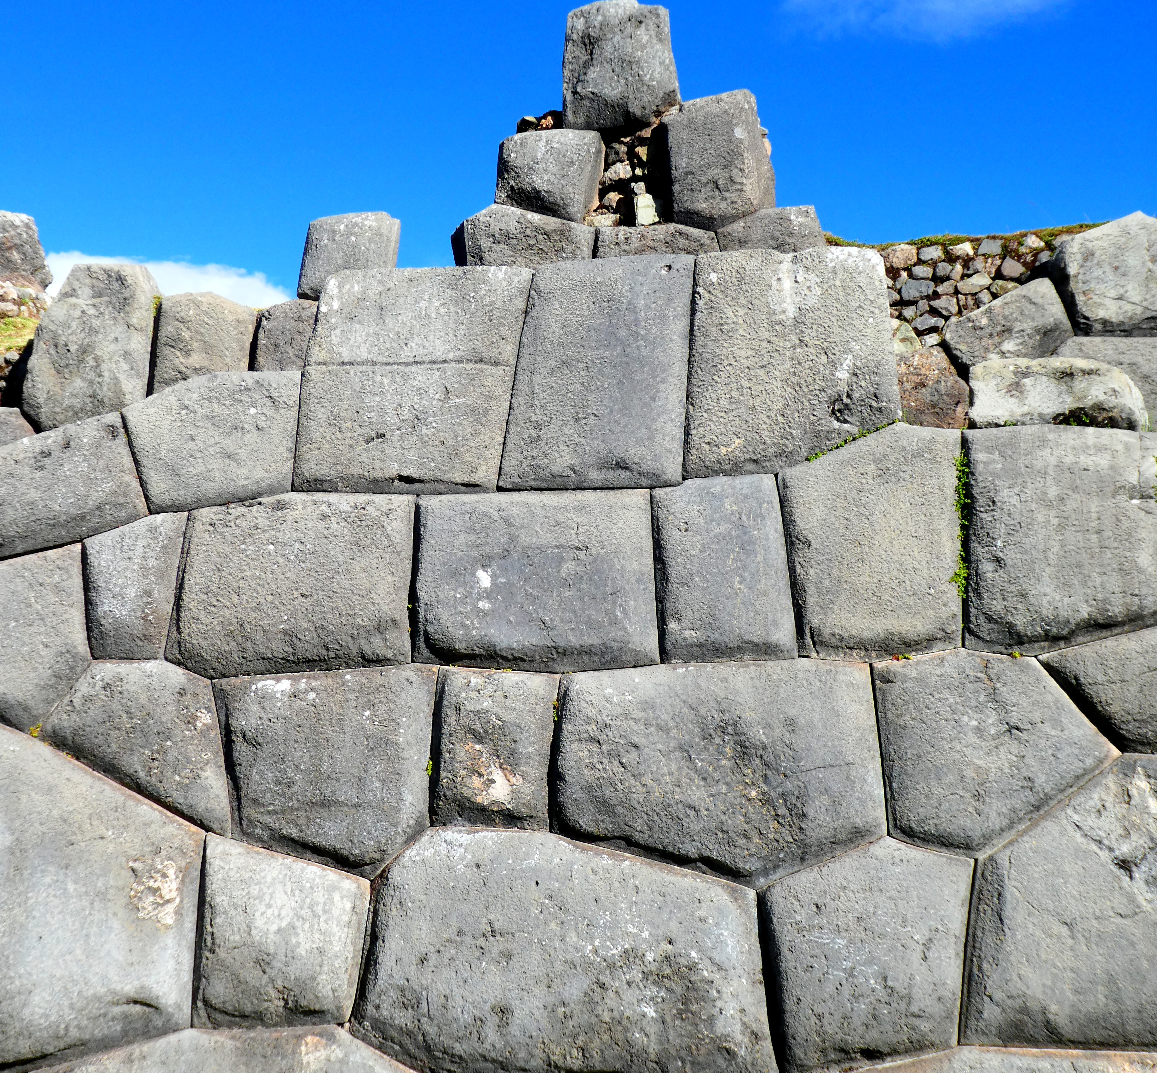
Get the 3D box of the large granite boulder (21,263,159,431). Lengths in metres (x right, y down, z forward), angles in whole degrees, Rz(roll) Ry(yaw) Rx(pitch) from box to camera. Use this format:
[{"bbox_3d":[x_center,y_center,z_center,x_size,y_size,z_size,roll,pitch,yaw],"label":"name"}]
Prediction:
[{"bbox_3d":[-2.793,-1.052,14.136,0.743,0.944,0.650,-1,-9,5],"label":"large granite boulder"}]

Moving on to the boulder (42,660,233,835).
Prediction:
[{"bbox_3d":[-2.342,1.226,13.316,1.045,0.949,0.750,-1,-14,6],"label":"boulder"}]

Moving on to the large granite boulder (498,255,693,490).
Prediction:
[{"bbox_3d":[0.145,-0.784,13.655,1.076,1.352,0.950,-1,-14,6],"label":"large granite boulder"}]

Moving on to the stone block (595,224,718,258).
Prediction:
[{"bbox_3d":[0.438,-1.555,13.224,0.677,0.215,0.500,0,-9,3],"label":"stone block"}]

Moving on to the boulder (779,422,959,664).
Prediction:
[{"bbox_3d":[1.593,0.125,13.219,0.968,1.282,0.850,-1,-14,6],"label":"boulder"}]

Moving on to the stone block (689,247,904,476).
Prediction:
[{"bbox_3d":[1.210,-0.833,13.552,1.169,1.308,0.950,-1,-14,6],"label":"stone block"}]

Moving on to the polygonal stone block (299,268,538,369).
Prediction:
[{"bbox_3d":[-0.867,-1.181,13.867,1.280,0.577,0.700,-1,-9,5],"label":"polygonal stone block"}]

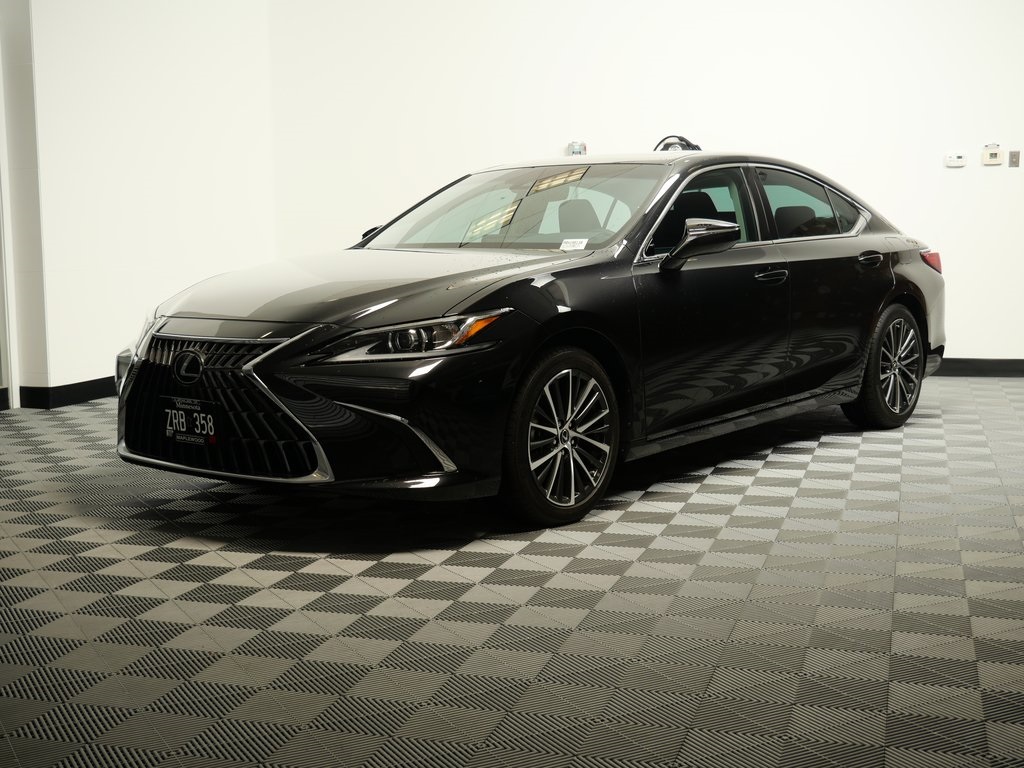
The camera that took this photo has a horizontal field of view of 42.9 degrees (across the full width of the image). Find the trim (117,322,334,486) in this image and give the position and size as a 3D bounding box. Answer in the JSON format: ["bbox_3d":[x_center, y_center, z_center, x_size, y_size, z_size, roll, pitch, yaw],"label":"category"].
[{"bbox_3d":[-1.031,0.032,4.569,1.180,0.530,0.240,5,9,39],"label":"trim"}]

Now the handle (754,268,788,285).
[{"bbox_3d":[1.131,-0.471,5.674,0.060,0.058,0.250,5,9,39],"label":"handle"}]

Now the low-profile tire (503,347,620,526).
[{"bbox_3d":[0.139,0.184,4.742,0.230,0.662,0.665,5,9,39],"label":"low-profile tire"}]

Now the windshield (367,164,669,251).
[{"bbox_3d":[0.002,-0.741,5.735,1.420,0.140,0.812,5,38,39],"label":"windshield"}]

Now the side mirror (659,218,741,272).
[{"bbox_3d":[0.731,-0.543,5.088,0.220,0.185,0.250,5,9,39],"label":"side mirror"}]

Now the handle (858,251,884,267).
[{"bbox_3d":[1.776,-0.619,6.439,0.060,0.058,0.250,5,9,39],"label":"handle"}]

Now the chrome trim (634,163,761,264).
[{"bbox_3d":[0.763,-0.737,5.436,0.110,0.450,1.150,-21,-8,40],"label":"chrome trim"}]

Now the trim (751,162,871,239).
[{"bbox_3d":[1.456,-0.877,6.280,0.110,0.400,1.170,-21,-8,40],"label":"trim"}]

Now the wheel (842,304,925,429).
[{"bbox_3d":[1.974,-0.101,6.930,0.230,0.662,0.665,5,9,39],"label":"wheel"}]

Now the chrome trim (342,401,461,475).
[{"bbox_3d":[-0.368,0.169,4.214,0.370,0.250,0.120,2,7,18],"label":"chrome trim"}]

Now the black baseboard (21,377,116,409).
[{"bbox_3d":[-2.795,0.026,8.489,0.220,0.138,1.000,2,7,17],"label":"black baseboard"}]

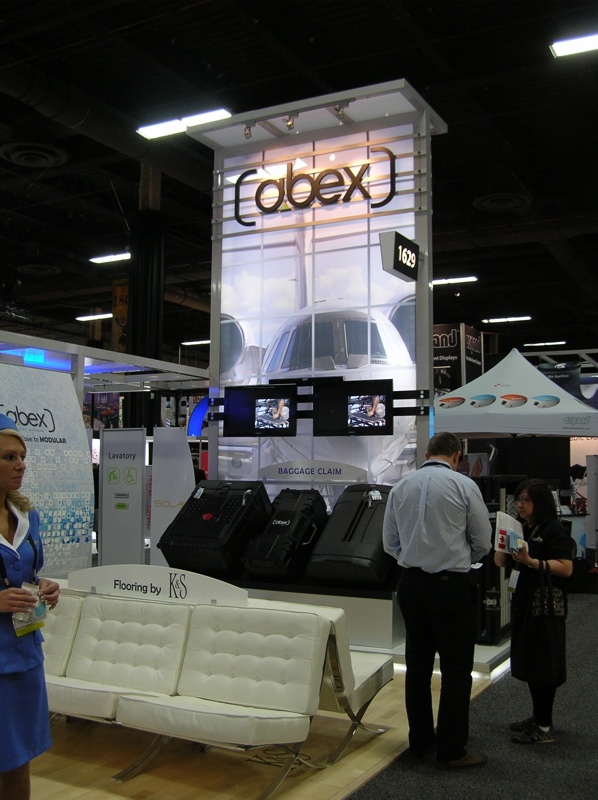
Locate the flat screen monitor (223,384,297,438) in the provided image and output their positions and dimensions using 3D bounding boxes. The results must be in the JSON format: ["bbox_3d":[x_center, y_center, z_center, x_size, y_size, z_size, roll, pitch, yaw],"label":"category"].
[{"bbox_3d":[-0.389,0.121,8.803,0.883,0.541,0.099,-2,-6,28],"label":"flat screen monitor"}]

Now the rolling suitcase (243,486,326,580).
[{"bbox_3d":[-0.128,1.304,8.110,0.474,0.248,0.953,-3,34,27],"label":"rolling suitcase"}]

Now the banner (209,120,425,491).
[{"bbox_3d":[0.154,-0.746,8.726,2.396,3.891,0.119,-2,-6,28],"label":"banner"}]

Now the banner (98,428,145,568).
[{"bbox_3d":[-1.885,1.326,8.903,0.617,2.034,0.059,-2,-6,28],"label":"banner"}]

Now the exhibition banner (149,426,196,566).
[{"bbox_3d":[-1.310,1.311,8.743,0.609,2.048,0.050,-2,-6,28],"label":"exhibition banner"}]

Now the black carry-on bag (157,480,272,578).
[{"bbox_3d":[-0.815,1.284,8.411,0.740,0.389,0.942,-2,35,28],"label":"black carry-on bag"}]

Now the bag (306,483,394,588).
[{"bbox_3d":[0.599,1.241,7.711,0.624,0.316,1.002,-2,35,28],"label":"bag"}]

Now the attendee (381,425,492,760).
[{"bbox_3d":[0.783,1.093,4.730,0.505,1.812,0.376,-4,-6,40],"label":"attendee"}]

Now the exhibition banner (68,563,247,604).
[{"bbox_3d":[-0.896,1.105,5.095,1.378,0.170,0.025,-2,-6,28],"label":"exhibition banner"}]

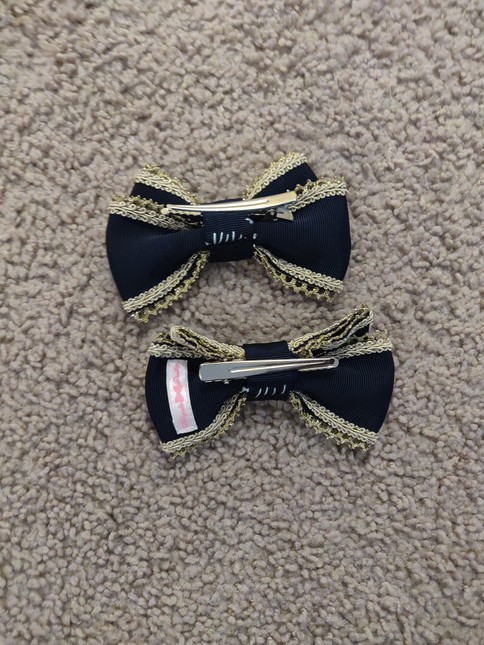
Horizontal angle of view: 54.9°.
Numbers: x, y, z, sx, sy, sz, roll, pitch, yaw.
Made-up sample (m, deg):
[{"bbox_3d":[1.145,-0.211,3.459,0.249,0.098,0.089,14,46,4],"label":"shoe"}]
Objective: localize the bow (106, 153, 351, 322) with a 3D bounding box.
[{"bbox_3d":[-0.006,-0.036,0.209,0.104,0.035,0.063,-5,86,0],"label":"bow"}]

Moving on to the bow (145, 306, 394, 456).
[{"bbox_3d":[0.011,0.025,0.205,0.104,0.035,0.060,-2,86,0],"label":"bow"}]

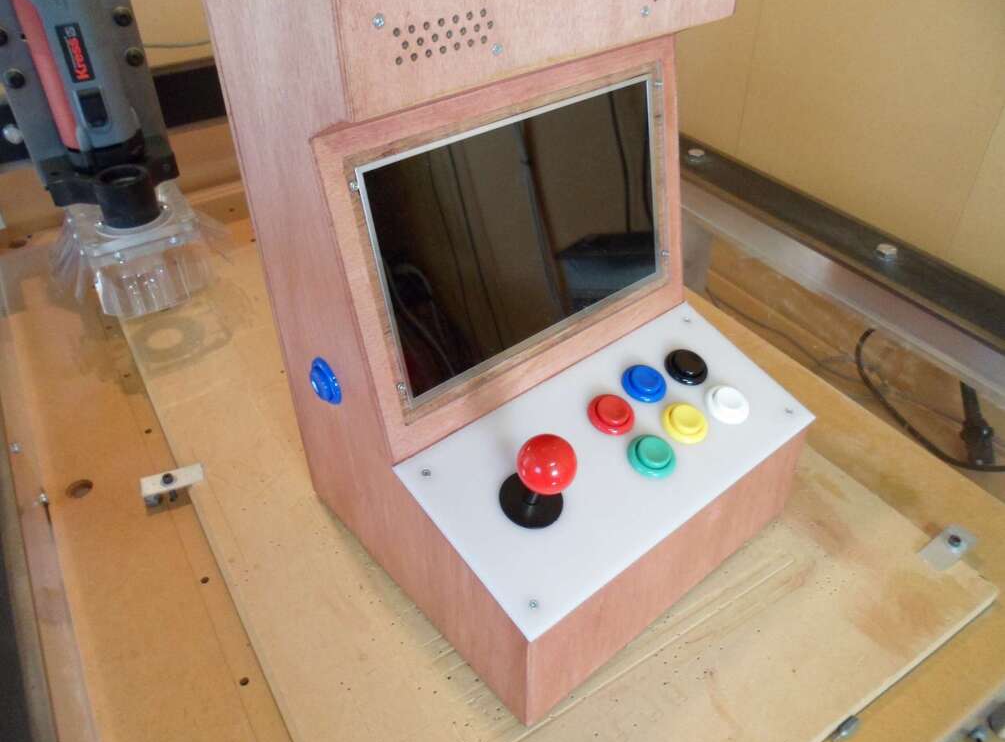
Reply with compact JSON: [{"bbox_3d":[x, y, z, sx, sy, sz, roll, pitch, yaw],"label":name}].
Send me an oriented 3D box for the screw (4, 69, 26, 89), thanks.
[{"bbox_3d":[-0.445,-0.267,0.690,0.018,0.018,0.011,-21,42,-24],"label":"screw"}]

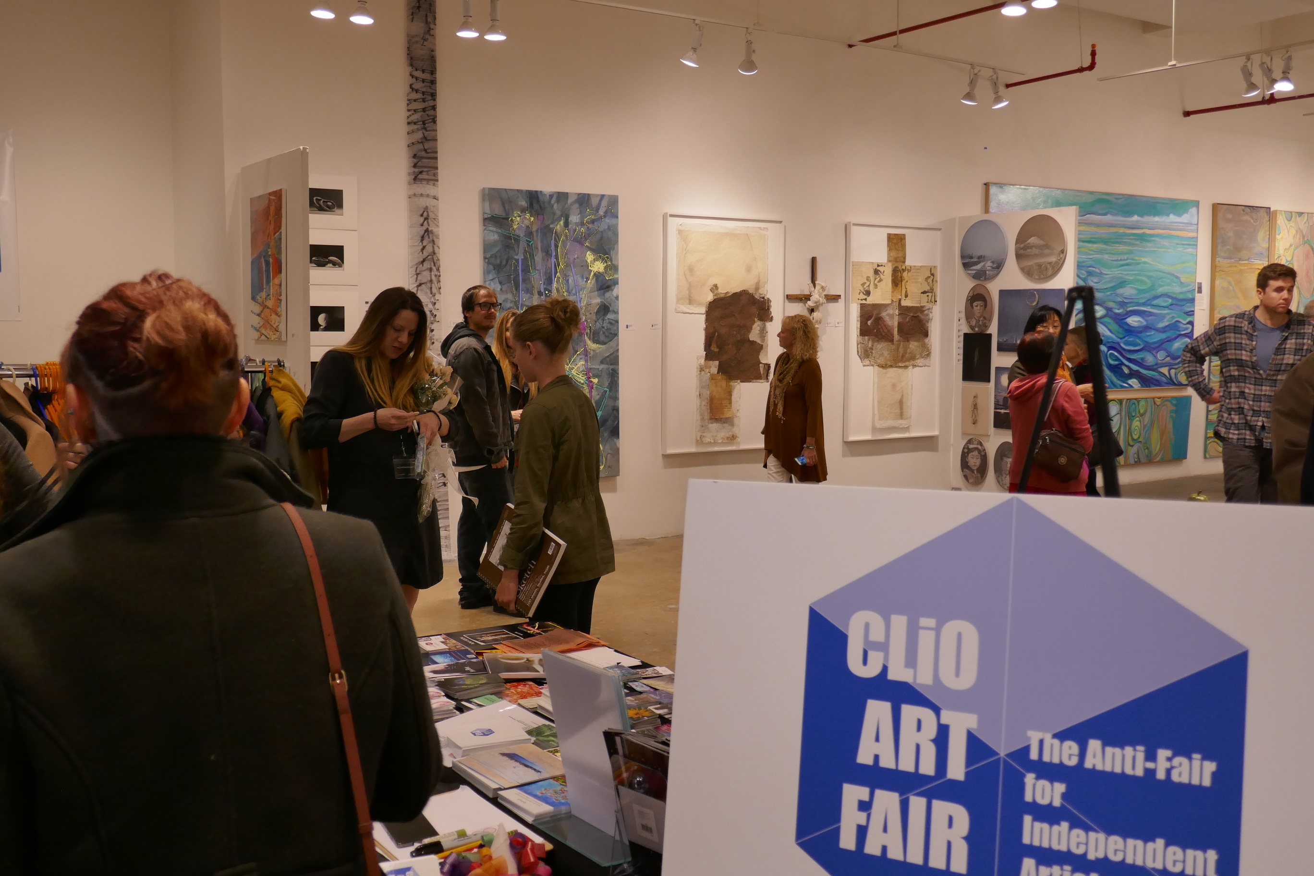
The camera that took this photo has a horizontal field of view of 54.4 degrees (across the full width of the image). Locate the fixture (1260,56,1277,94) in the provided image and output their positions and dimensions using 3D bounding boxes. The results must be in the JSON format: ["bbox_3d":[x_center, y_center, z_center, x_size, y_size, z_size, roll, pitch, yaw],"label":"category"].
[{"bbox_3d":[4.018,-2.377,8.360,0.150,0.265,0.125,2,5,21],"label":"fixture"}]

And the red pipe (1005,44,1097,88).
[{"bbox_3d":[3.268,-3.096,10.654,0.050,0.217,0.912,-3,6,-34],"label":"red pipe"}]

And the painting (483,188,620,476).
[{"bbox_3d":[-0.702,-0.679,8.705,1.029,1.950,0.040,-3,6,-33],"label":"painting"}]

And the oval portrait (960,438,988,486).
[{"bbox_3d":[2.666,0.201,10.696,0.030,0.405,0.297,-3,6,-34],"label":"oval portrait"}]

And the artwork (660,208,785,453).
[{"bbox_3d":[0.507,-0.759,9.450,1.080,1.720,0.050,-3,6,-34],"label":"artwork"}]

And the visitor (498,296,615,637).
[{"bbox_3d":[-0.324,0.358,4.130,0.360,1.609,0.450,3,6,32],"label":"visitor"}]

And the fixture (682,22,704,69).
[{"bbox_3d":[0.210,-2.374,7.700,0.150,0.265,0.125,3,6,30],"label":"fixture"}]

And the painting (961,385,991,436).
[{"bbox_3d":[2.670,-0.230,10.652,0.030,0.410,0.307,-3,6,-34],"label":"painting"}]

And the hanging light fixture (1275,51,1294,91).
[{"bbox_3d":[4.064,-2.370,8.270,0.130,0.255,0.145,5,7,43],"label":"hanging light fixture"}]

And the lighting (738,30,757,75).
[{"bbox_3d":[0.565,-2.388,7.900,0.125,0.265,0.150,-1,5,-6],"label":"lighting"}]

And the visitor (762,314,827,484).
[{"bbox_3d":[0.869,0.022,8.073,0.350,1.600,0.450,-2,6,-28],"label":"visitor"}]

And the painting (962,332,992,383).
[{"bbox_3d":[2.669,-0.664,10.615,0.030,0.410,0.307,-3,6,-34],"label":"painting"}]

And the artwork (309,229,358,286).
[{"bbox_3d":[-2.034,-1.099,7.791,0.420,0.327,0.020,-3,6,-33],"label":"artwork"}]

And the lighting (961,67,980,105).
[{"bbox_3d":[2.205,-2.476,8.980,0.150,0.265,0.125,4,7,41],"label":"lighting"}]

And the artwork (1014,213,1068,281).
[{"bbox_3d":[3.015,-1.495,10.024,0.040,0.510,0.488,-3,6,-33],"label":"artwork"}]

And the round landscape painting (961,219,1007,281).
[{"bbox_3d":[2.694,-1.538,10.499,0.030,0.500,0.495,-3,6,-34],"label":"round landscape painting"}]

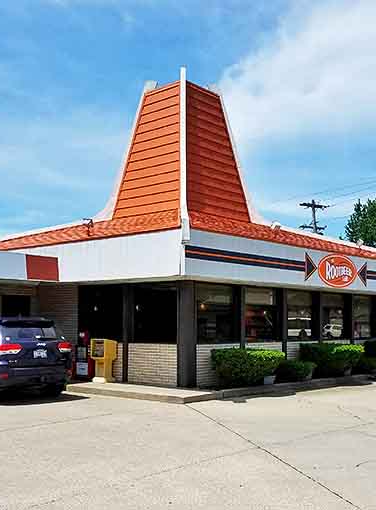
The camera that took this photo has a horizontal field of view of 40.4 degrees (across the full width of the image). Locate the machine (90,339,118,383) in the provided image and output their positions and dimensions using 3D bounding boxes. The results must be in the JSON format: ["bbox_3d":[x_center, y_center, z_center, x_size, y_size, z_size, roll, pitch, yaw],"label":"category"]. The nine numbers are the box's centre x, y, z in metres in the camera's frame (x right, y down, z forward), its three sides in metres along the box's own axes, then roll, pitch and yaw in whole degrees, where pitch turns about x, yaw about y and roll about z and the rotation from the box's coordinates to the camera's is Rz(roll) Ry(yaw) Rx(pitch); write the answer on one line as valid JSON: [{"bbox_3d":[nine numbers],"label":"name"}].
[{"bbox_3d":[-2.133,2.726,13.298,0.500,1.140,0.430,-7,-11,40],"label":"machine"}]

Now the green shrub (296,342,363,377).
[{"bbox_3d":[4.108,3.003,14.573,2.000,0.950,0.730,7,-10,-39],"label":"green shrub"}]

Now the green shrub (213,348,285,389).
[{"bbox_3d":[1.480,2.734,12.431,1.800,0.880,0.730,7,-10,-39],"label":"green shrub"}]

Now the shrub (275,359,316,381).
[{"bbox_3d":[2.752,3.031,13.451,1.100,0.580,0.660,7,-10,-39],"label":"shrub"}]

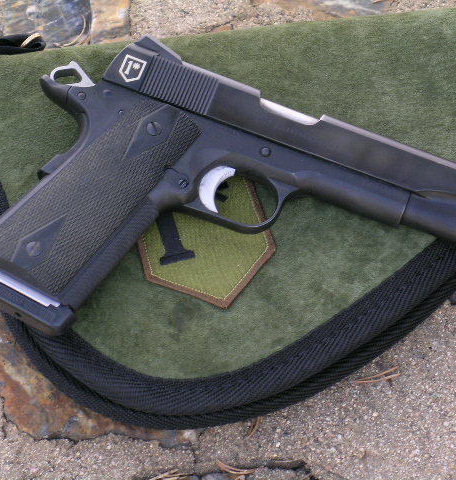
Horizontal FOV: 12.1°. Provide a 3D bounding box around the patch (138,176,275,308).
[{"bbox_3d":[-0.011,-0.003,0.954,0.059,0.003,0.076,-14,67,-8],"label":"patch"}]

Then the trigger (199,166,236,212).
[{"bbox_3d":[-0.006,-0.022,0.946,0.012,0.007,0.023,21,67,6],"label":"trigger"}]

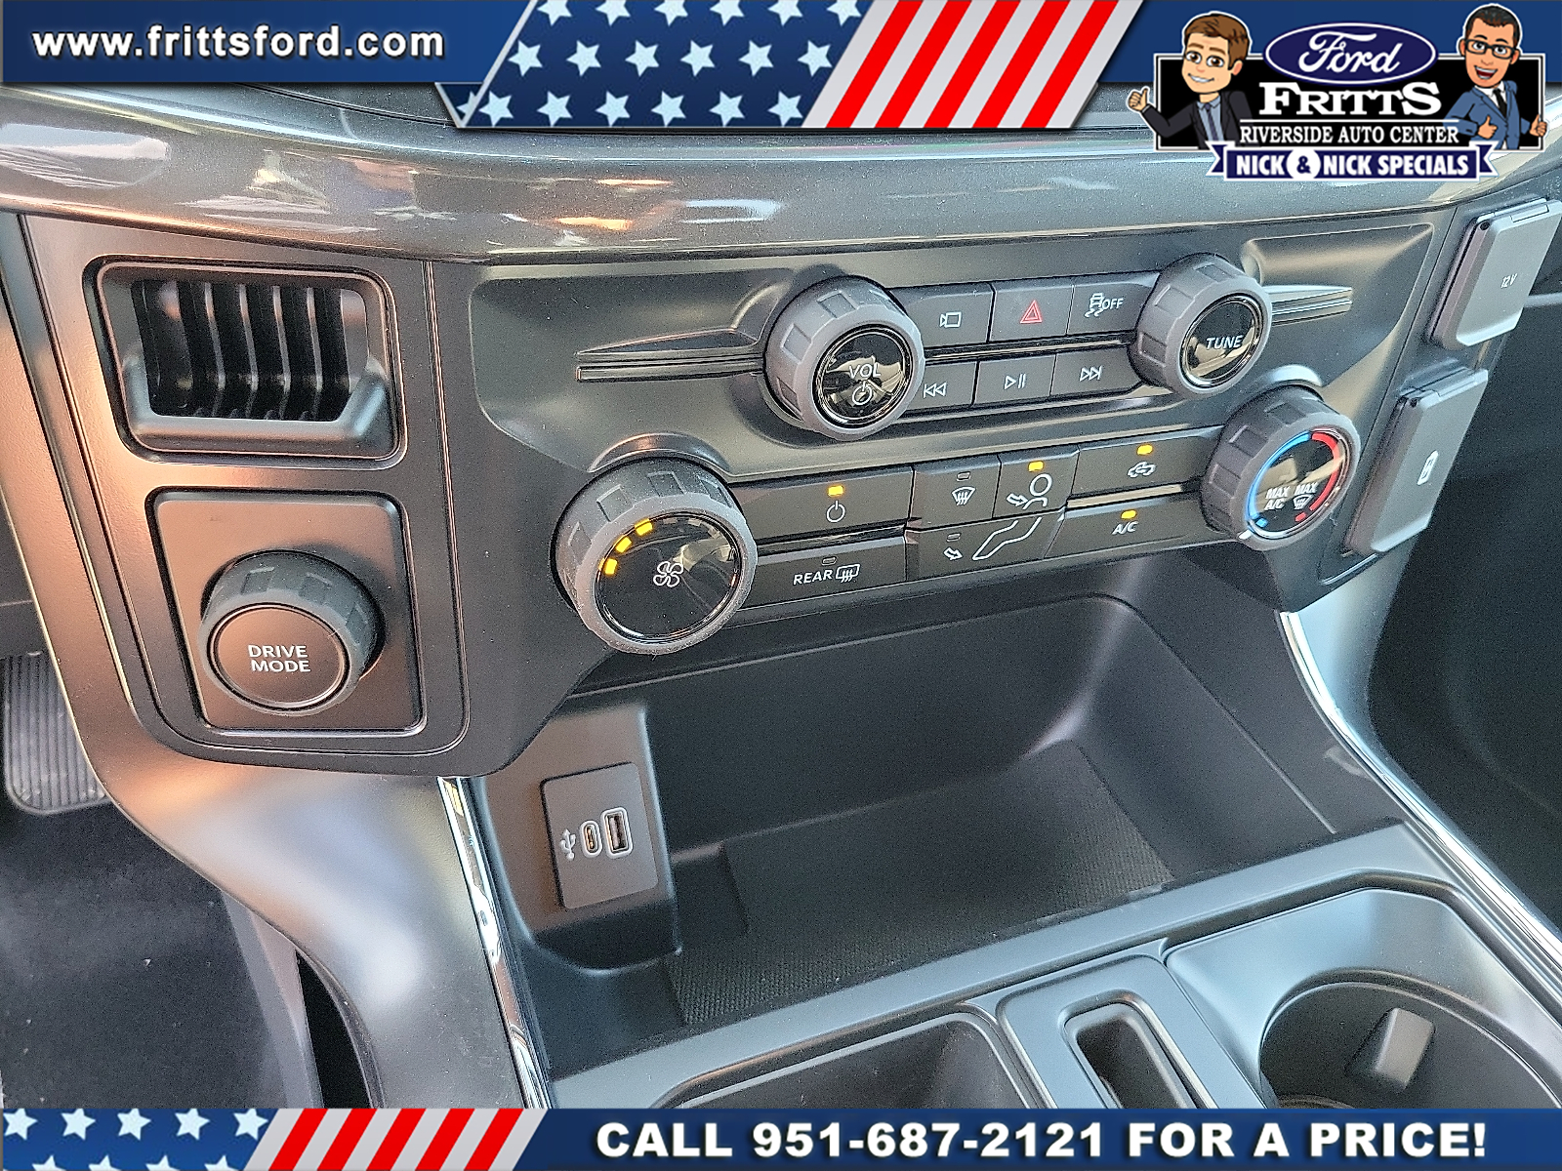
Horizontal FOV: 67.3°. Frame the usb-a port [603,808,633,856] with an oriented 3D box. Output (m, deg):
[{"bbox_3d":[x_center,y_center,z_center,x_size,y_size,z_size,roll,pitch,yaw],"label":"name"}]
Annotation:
[{"bbox_3d":[-0.057,0.085,0.403,0.009,0.008,0.016,-9,83,-19],"label":"usb-a port"}]

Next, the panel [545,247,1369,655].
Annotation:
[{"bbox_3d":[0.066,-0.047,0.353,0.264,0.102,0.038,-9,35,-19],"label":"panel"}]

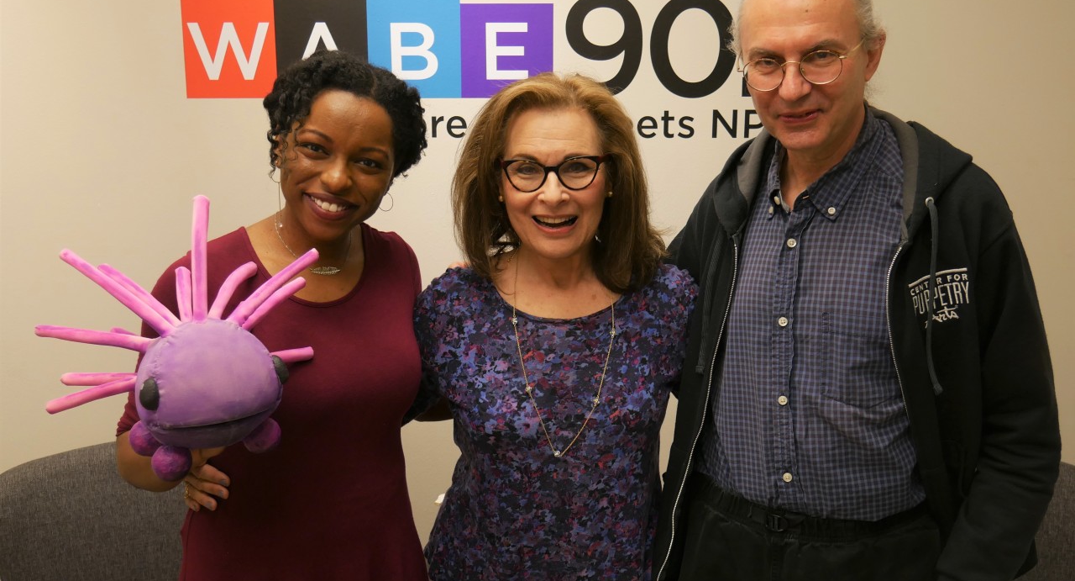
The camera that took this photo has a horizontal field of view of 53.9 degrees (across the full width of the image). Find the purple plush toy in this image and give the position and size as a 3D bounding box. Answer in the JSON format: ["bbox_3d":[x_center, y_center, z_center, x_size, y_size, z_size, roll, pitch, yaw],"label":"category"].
[{"bbox_3d":[-0.372,0.047,1.100,0.280,0.275,0.190,-10,15,-26],"label":"purple plush toy"}]

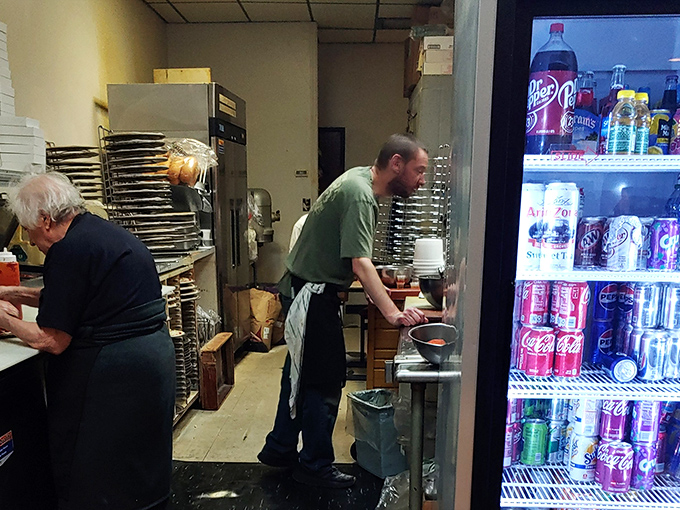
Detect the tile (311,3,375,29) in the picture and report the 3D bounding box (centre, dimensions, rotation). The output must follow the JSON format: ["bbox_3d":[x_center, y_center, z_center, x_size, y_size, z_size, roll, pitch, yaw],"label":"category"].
[{"bbox_3d":[0.042,-2.225,4.585,0.610,0.020,0.610,1,7,2],"label":"tile"}]

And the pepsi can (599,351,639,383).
[{"bbox_3d":[0.736,0.285,1.295,0.066,0.066,0.122,2,8,15],"label":"pepsi can"}]

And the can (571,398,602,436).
[{"bbox_3d":[0.694,0.450,1.373,0.066,0.122,0.066,1,9,3],"label":"can"}]

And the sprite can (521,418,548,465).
[{"bbox_3d":[0.561,0.539,1.419,0.066,0.122,0.066,0,11,2],"label":"sprite can"}]

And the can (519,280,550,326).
[{"bbox_3d":[0.515,0.121,1.289,0.066,0.122,0.066,0,10,0],"label":"can"}]

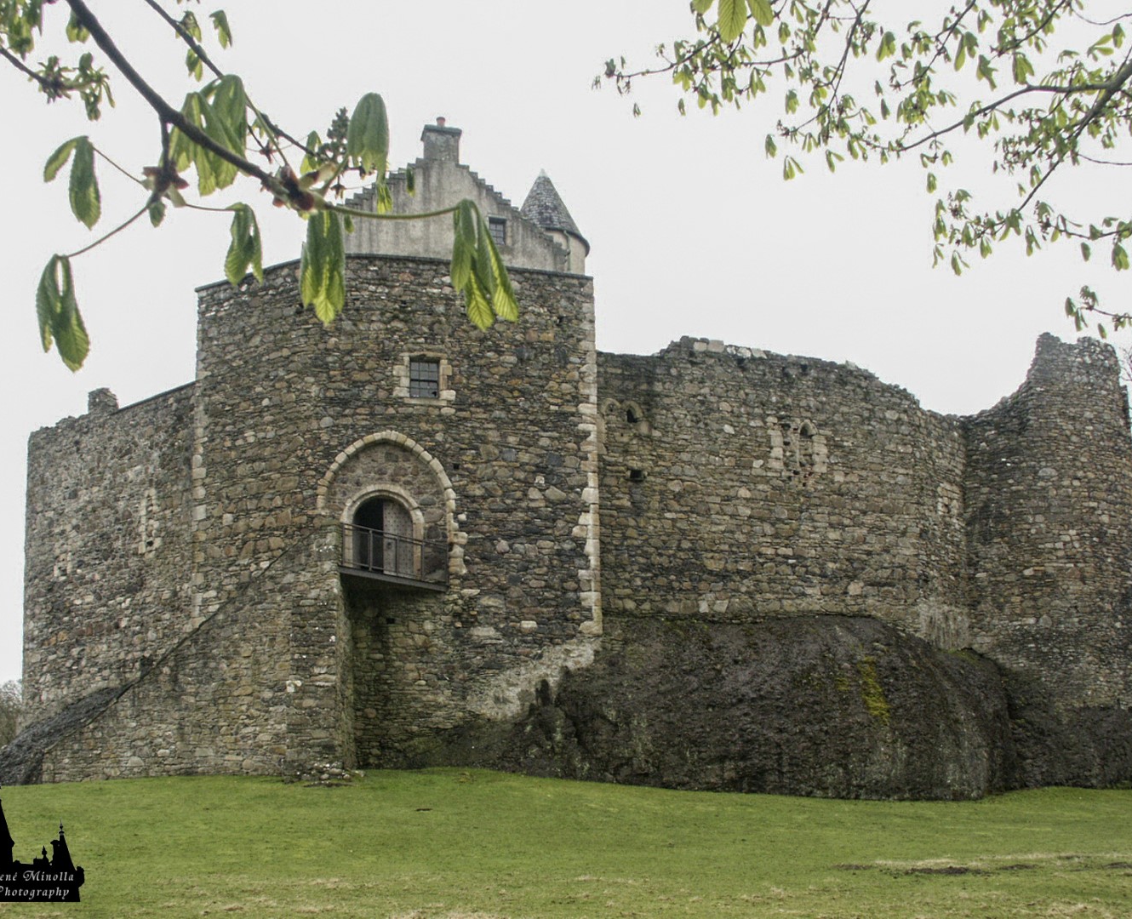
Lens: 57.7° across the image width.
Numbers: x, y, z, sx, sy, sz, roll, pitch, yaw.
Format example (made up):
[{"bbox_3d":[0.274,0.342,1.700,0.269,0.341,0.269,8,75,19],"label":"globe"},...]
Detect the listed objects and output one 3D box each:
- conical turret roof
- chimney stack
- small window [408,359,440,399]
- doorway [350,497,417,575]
[{"bbox_3d":[-0.819,-8.700,35.615,3.260,2.850,3.260,2,-11,-15],"label":"conical turret roof"},{"bbox_3d":[-4.022,-10.143,32.905,1.170,1.768,0.950,2,-11,-15],"label":"chimney stack"},{"bbox_3d":[-3.984,-2.261,28.868,0.850,1.130,0.250,1,-11,-10],"label":"small window"},{"bbox_3d":[-5.049,2.134,28.423,1.680,2.150,0.450,1,-11,-8],"label":"doorway"}]

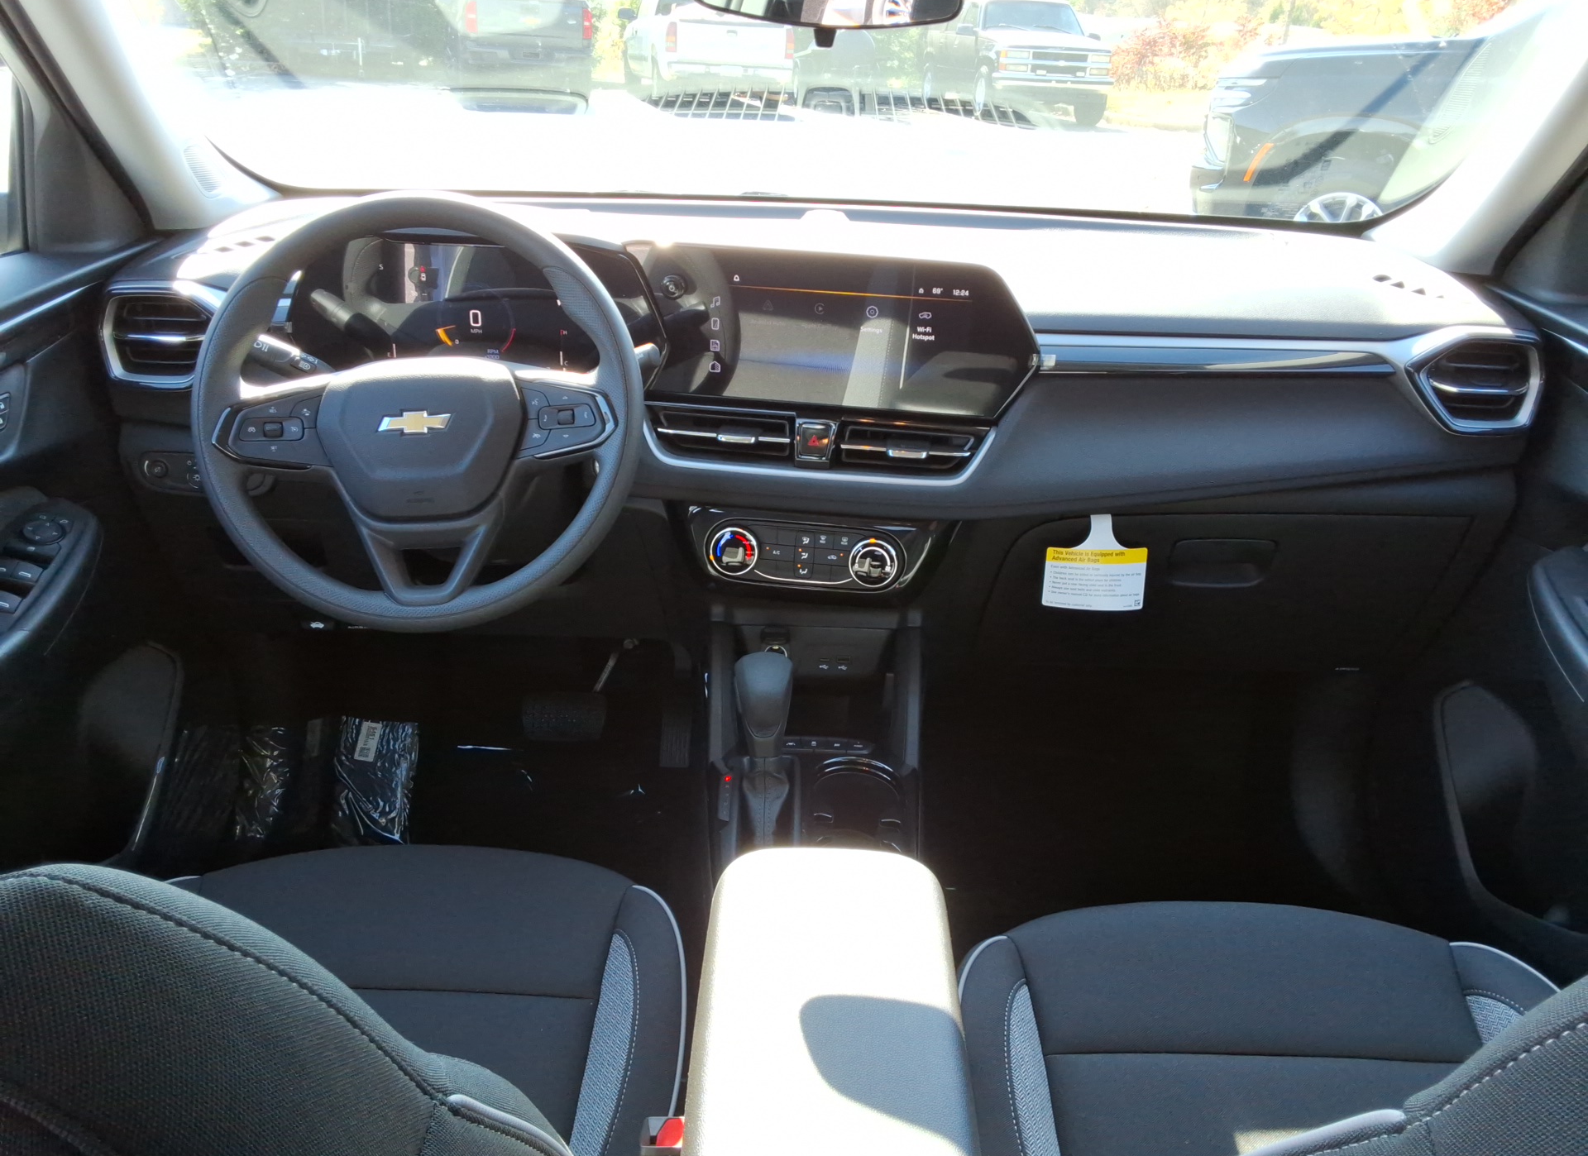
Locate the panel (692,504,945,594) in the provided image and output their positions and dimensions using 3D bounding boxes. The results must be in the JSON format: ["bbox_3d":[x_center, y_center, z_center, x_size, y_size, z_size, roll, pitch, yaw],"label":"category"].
[{"bbox_3d":[0.019,-0.024,1.200,0.234,0.070,0.035,5,3,6],"label":"panel"}]

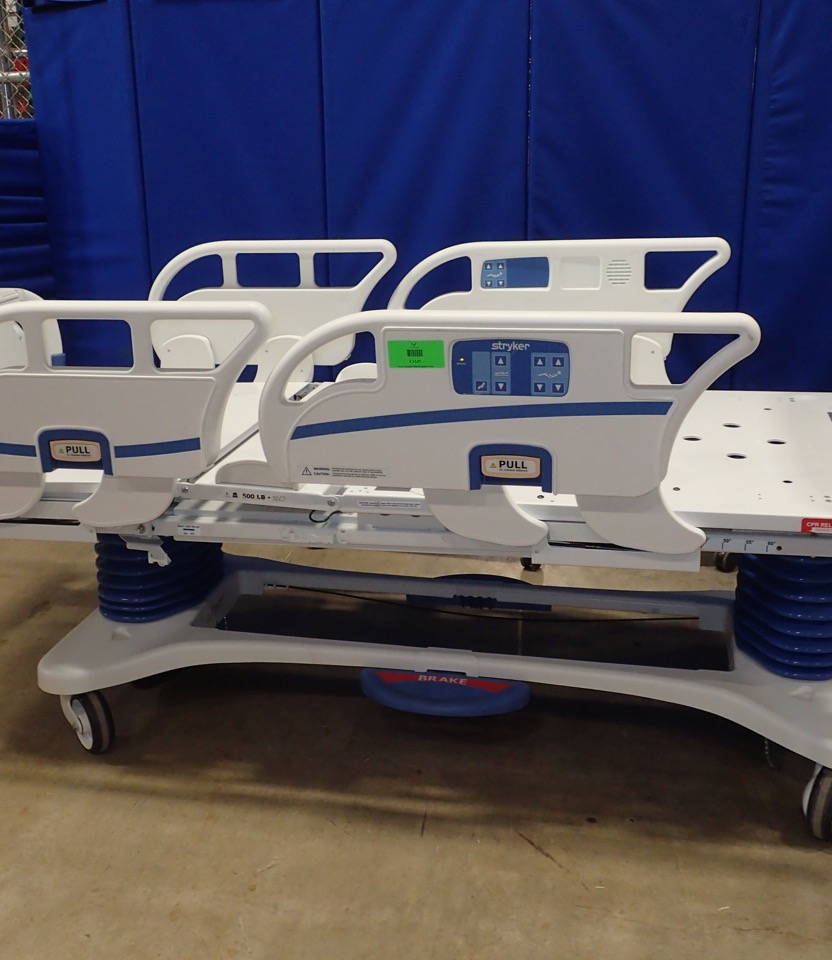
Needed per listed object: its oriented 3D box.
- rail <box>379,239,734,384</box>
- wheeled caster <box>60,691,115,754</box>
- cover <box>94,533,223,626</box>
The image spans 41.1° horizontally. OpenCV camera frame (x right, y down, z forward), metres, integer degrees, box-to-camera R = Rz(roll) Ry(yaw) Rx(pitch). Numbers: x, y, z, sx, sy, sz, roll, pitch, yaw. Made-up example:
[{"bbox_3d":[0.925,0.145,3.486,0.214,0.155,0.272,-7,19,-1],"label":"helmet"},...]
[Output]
[{"bbox_3d":[0.357,-0.407,2.893,0.885,0.435,0.070,2,19,12],"label":"rail"},{"bbox_3d":[-0.771,0.560,2.629,0.080,0.166,0.165,-16,23,-34],"label":"wheeled caster"},{"bbox_3d":[-0.654,0.146,2.785,0.250,0.320,0.380,2,19,12],"label":"cover"}]

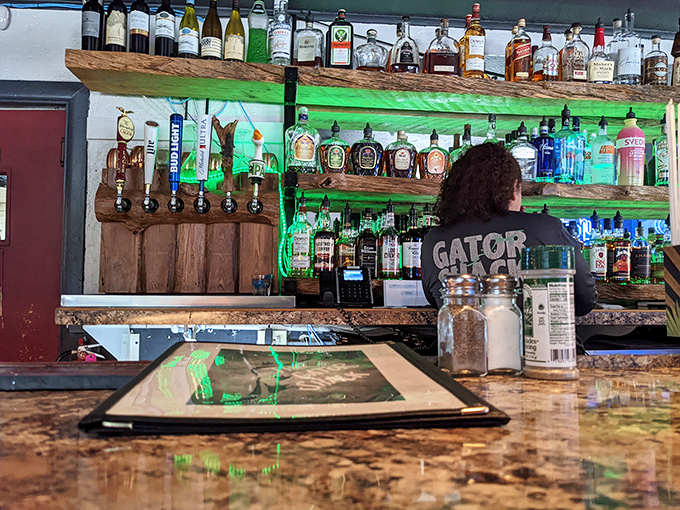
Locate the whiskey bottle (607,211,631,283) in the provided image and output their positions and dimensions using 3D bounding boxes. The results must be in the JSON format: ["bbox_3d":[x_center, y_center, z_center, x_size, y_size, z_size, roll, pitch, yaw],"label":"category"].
[{"bbox_3d":[1.260,-0.036,2.400,0.082,0.332,0.080,1,-4,-5],"label":"whiskey bottle"}]

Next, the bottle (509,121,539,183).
[{"bbox_3d":[0.791,-0.436,2.276,0.112,0.271,0.085,1,-2,-7],"label":"bottle"}]

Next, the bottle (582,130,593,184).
[{"bbox_3d":[1.096,-0.420,2.364,0.085,0.280,0.085,1,-2,-3],"label":"bottle"}]

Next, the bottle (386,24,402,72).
[{"bbox_3d":[0.260,-0.874,2.318,0.120,0.278,0.075,1,-1,-4],"label":"bottle"}]

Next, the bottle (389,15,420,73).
[{"bbox_3d":[0.273,-0.855,2.190,0.120,0.264,0.096,1,-2,-7],"label":"bottle"}]

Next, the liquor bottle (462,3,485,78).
[{"bbox_3d":[0.564,-0.884,2.217,0.085,0.344,0.085,1,-2,-5],"label":"liquor bottle"}]

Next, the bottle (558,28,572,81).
[{"bbox_3d":[1.036,-0.874,2.390,0.106,0.288,0.075,1,-2,-7],"label":"bottle"}]

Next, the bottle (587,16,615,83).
[{"bbox_3d":[1.153,-0.883,2.338,0.095,0.322,0.088,1,-1,15],"label":"bottle"}]

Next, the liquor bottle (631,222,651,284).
[{"bbox_3d":[1.287,-0.011,2.268,0.074,0.265,0.074,1,-2,-5],"label":"liquor bottle"}]

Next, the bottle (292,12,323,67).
[{"bbox_3d":[-0.129,-0.880,2.204,0.106,0.270,0.106,1,-1,7],"label":"bottle"}]

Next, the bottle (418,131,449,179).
[{"bbox_3d":[0.393,-0.418,2.223,0.123,0.218,0.075,1,-2,-7],"label":"bottle"}]

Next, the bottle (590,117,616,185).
[{"bbox_3d":[1.154,-0.450,2.320,0.090,0.310,0.090,1,-1,-6],"label":"bottle"}]

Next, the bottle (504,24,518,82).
[{"bbox_3d":[0.778,-0.878,2.367,0.075,0.292,0.075,1,-2,3],"label":"bottle"}]

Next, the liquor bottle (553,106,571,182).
[{"bbox_3d":[0.984,-0.479,2.311,0.088,0.356,0.075,1,-1,-6],"label":"liquor bottle"}]

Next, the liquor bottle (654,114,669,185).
[{"bbox_3d":[1.491,-0.479,2.420,0.098,0.335,0.092,1,-4,-6],"label":"liquor bottle"}]

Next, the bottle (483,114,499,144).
[{"bbox_3d":[0.657,-0.463,2.290,0.088,0.295,0.085,1,-4,-7],"label":"bottle"}]

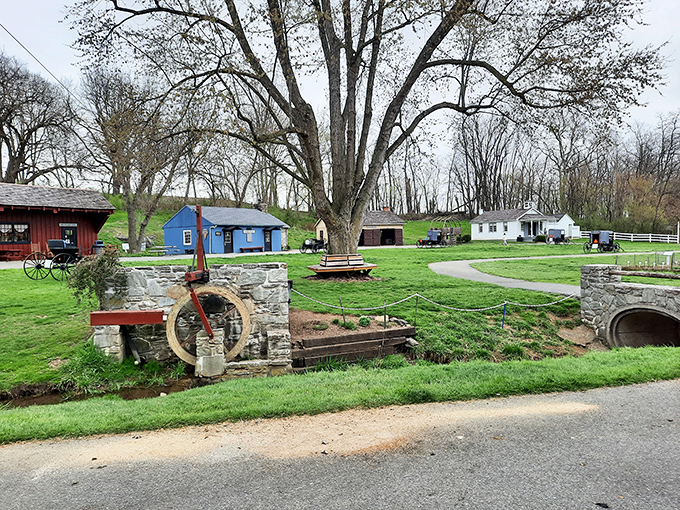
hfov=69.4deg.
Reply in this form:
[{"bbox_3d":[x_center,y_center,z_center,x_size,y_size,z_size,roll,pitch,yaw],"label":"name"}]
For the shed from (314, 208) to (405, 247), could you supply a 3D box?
[{"bbox_3d":[2.600,-3.591,64.899,9.300,4.700,7.400,-1,3,-24],"label":"shed"}]

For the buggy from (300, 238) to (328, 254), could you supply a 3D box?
[{"bbox_3d":[-2.200,-0.822,45.769,1.600,1.450,2.600,2,3,37],"label":"buggy"}]

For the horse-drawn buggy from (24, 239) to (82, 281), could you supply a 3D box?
[{"bbox_3d":[-11.200,0.157,20.215,1.600,1.650,2.600,1,3,23],"label":"horse-drawn buggy"}]

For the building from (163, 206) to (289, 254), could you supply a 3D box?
[{"bbox_3d":[-11.700,-2.680,51.500,8.100,4.650,10.400,2,3,39],"label":"building"}]

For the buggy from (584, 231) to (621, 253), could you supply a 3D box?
[{"bbox_3d":[25.250,-1.237,47.154,2.900,2.120,1.600,-1,3,-27],"label":"buggy"}]

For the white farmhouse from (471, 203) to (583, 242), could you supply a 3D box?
[{"bbox_3d":[29.500,-5.093,78.878,9.800,5.700,12.500,-1,3,-14],"label":"white farmhouse"}]

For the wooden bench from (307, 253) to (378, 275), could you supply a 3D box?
[{"bbox_3d":[0.100,0.372,19.980,2.950,0.920,2.600,1,3,14],"label":"wooden bench"}]

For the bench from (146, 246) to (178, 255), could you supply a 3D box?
[{"bbox_3d":[-14.320,-0.253,39.984,1.900,0.750,1.500,1,3,12],"label":"bench"}]

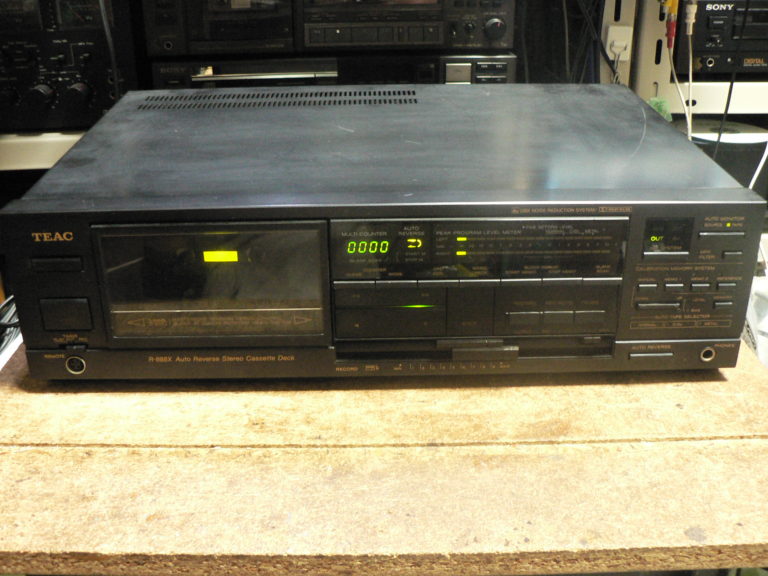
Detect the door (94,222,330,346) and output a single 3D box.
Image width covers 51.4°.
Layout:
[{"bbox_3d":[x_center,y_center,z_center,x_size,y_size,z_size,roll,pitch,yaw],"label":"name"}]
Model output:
[{"bbox_3d":[-0.098,-0.002,0.471,0.134,0.081,0.015,-1,26,-1],"label":"door"}]

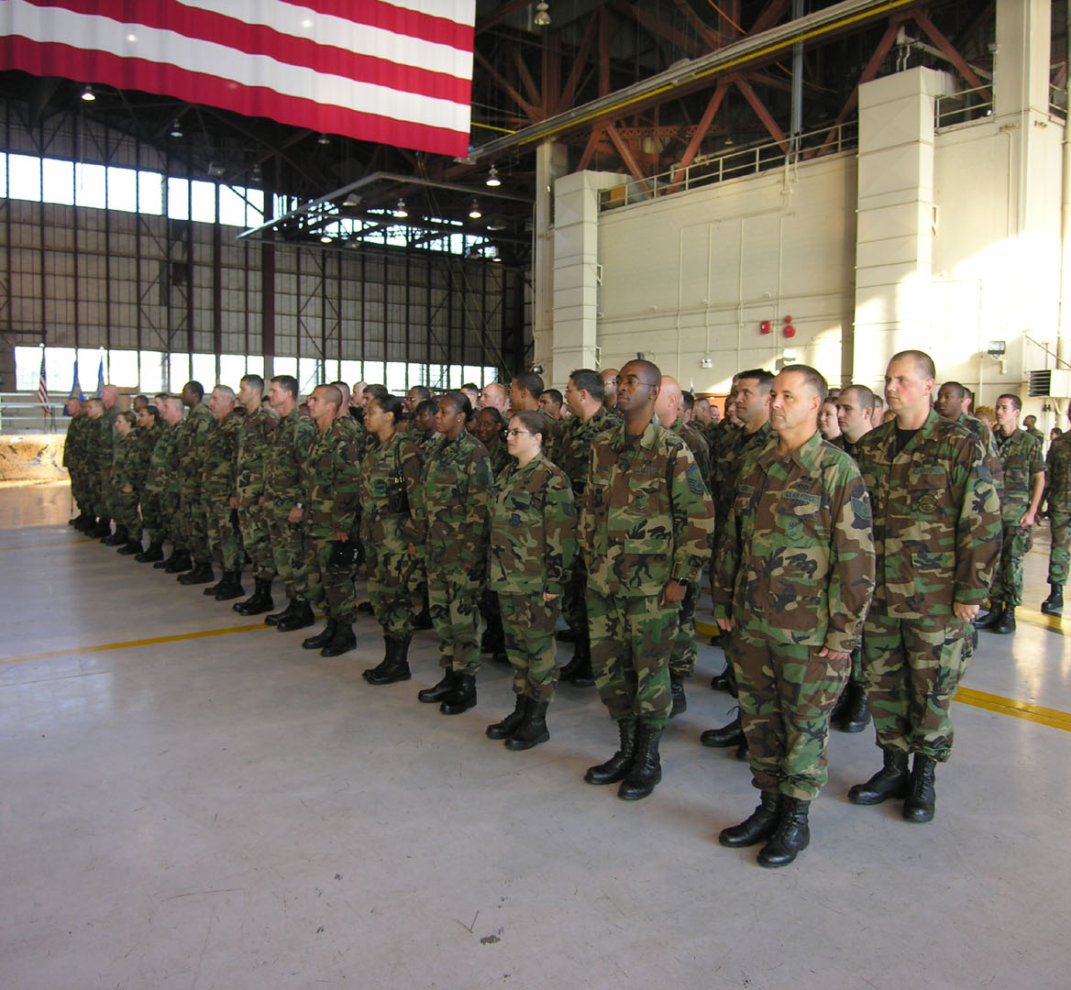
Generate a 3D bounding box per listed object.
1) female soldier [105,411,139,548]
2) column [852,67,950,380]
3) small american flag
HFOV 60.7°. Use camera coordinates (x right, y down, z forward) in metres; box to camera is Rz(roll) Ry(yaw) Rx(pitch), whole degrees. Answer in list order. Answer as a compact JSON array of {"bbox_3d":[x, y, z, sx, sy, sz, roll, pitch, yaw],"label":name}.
[{"bbox_3d":[-4.579,-0.156,10.250,0.310,1.600,0.460,-3,6,-36],"label":"female soldier"},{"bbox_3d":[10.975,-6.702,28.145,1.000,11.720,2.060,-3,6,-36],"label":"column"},{"bbox_3d":[-13.705,-3.161,25.500,0.320,1.800,0.200,-3,6,-36],"label":"small american flag"}]

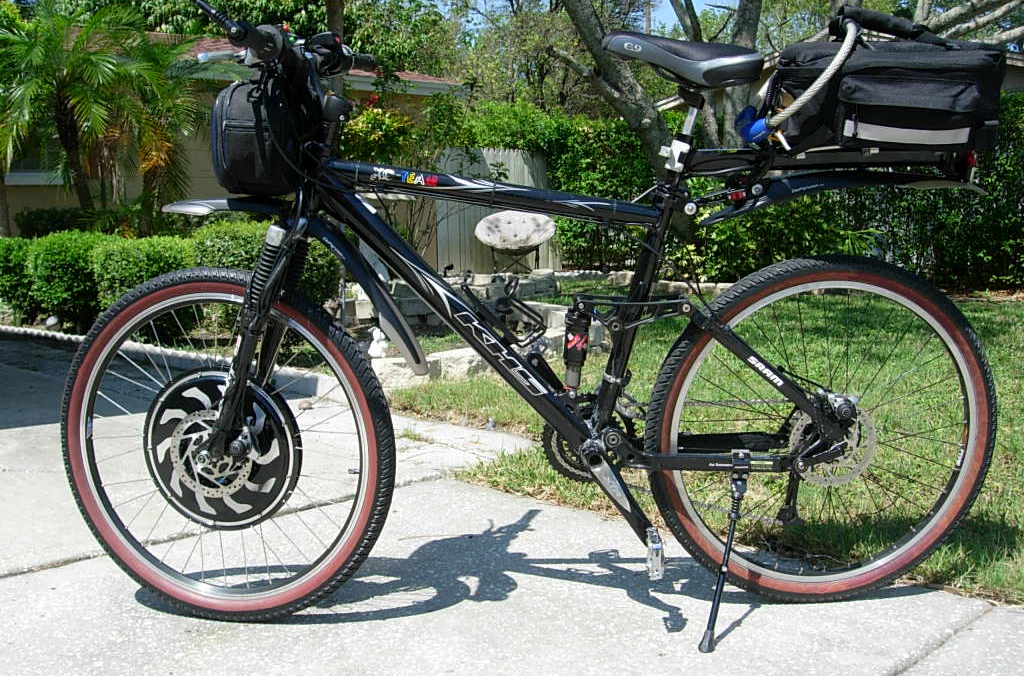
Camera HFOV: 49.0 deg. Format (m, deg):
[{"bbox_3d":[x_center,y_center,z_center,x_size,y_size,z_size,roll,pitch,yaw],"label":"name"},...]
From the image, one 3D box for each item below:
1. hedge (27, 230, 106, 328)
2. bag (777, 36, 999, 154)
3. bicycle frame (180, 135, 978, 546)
[{"bbox_3d":[-3.369,-0.450,8.500,0.620,0.740,0.620,-3,6,-21],"label":"hedge"},{"bbox_3d":[0.642,-0.421,1.967,0.350,0.185,0.250,1,12,-2],"label":"bag"},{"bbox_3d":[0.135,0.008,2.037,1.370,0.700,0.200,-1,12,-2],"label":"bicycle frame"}]

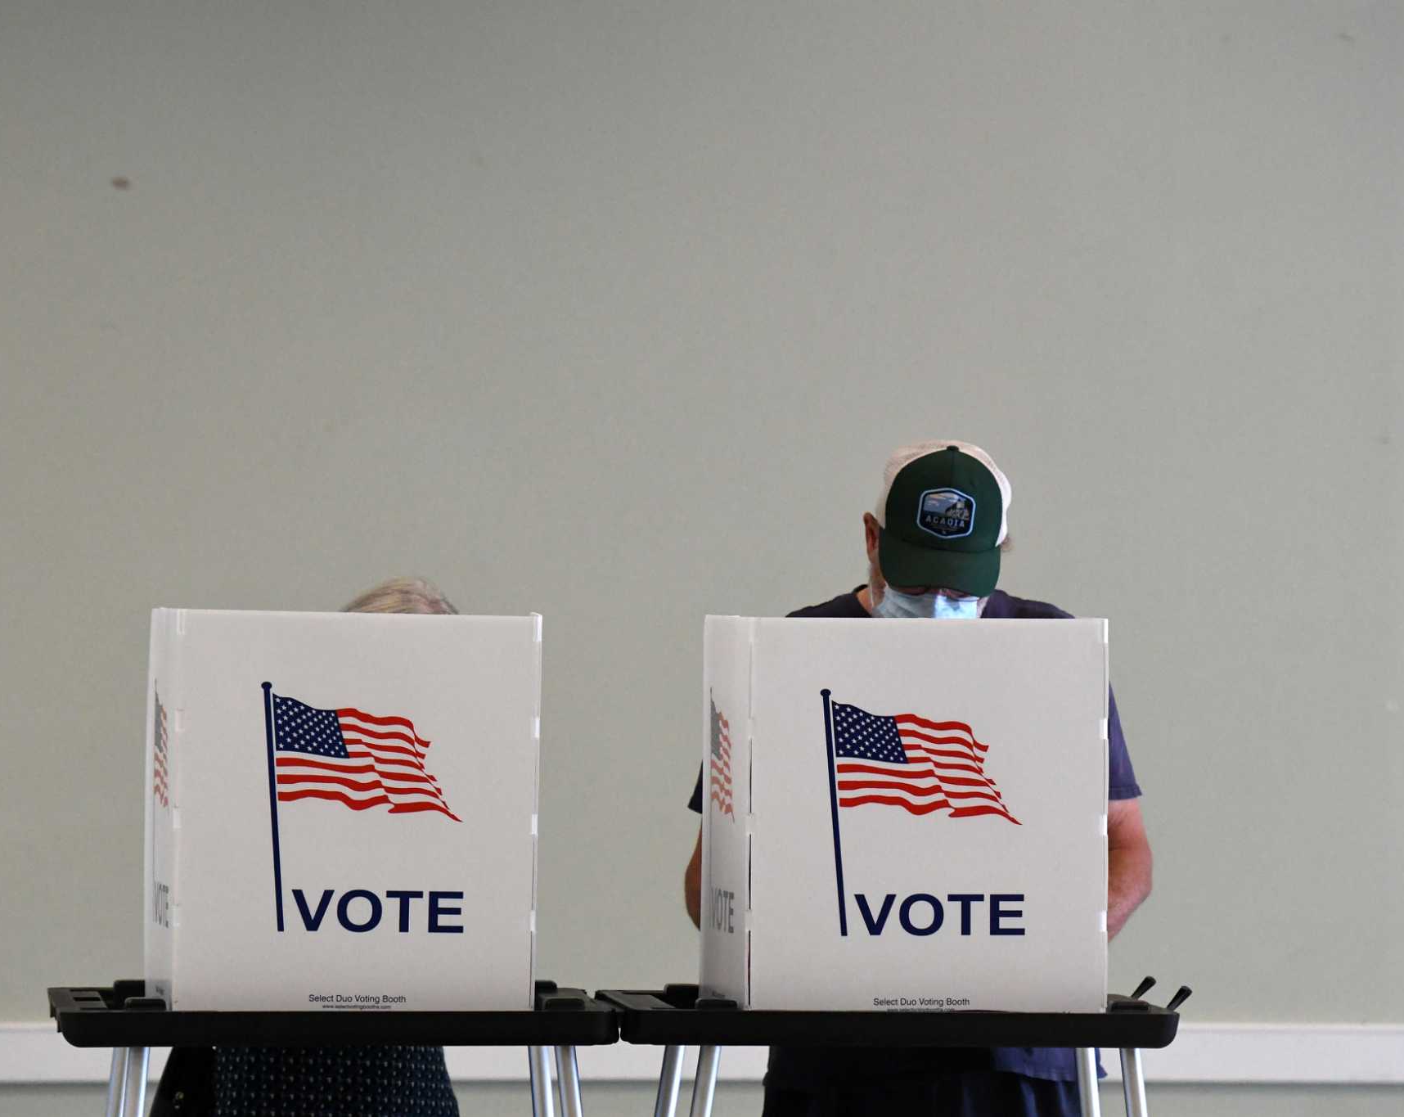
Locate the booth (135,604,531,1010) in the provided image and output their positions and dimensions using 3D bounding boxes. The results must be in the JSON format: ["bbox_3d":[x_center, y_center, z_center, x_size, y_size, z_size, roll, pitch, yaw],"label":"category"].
[{"bbox_3d":[-0.495,0.346,13.430,0.490,0.550,0.430,1,0,-7],"label":"booth"}]

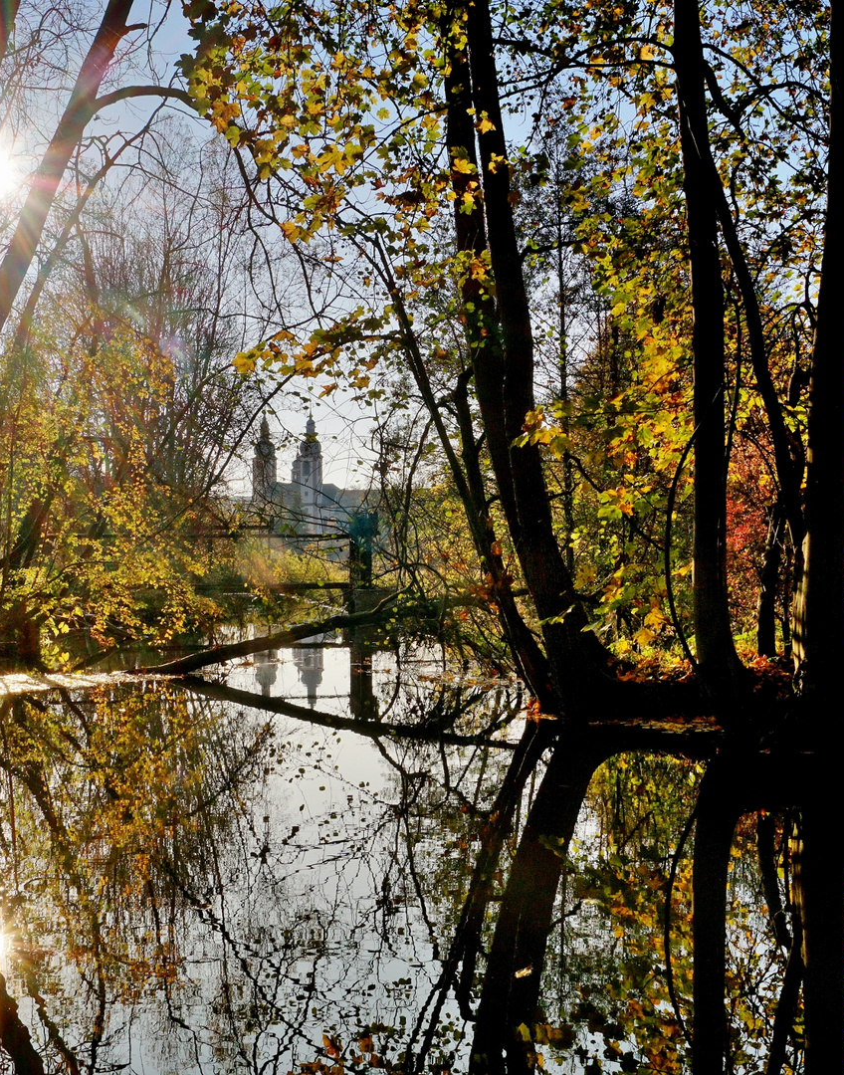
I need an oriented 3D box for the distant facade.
[{"bbox_3d":[-41.762,-18.814,470.000,27.000,51.892,49.038,-1,-1,25],"label":"distant facade"}]

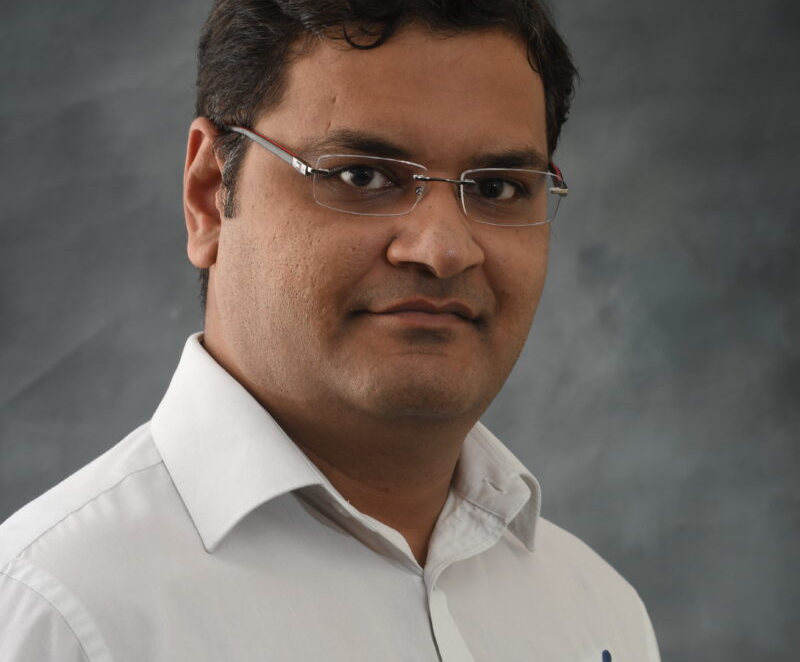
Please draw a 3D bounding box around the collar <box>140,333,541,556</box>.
[{"bbox_3d":[-0.025,0.054,2.020,0.188,0.110,0.170,0,0,-36],"label":"collar"}]

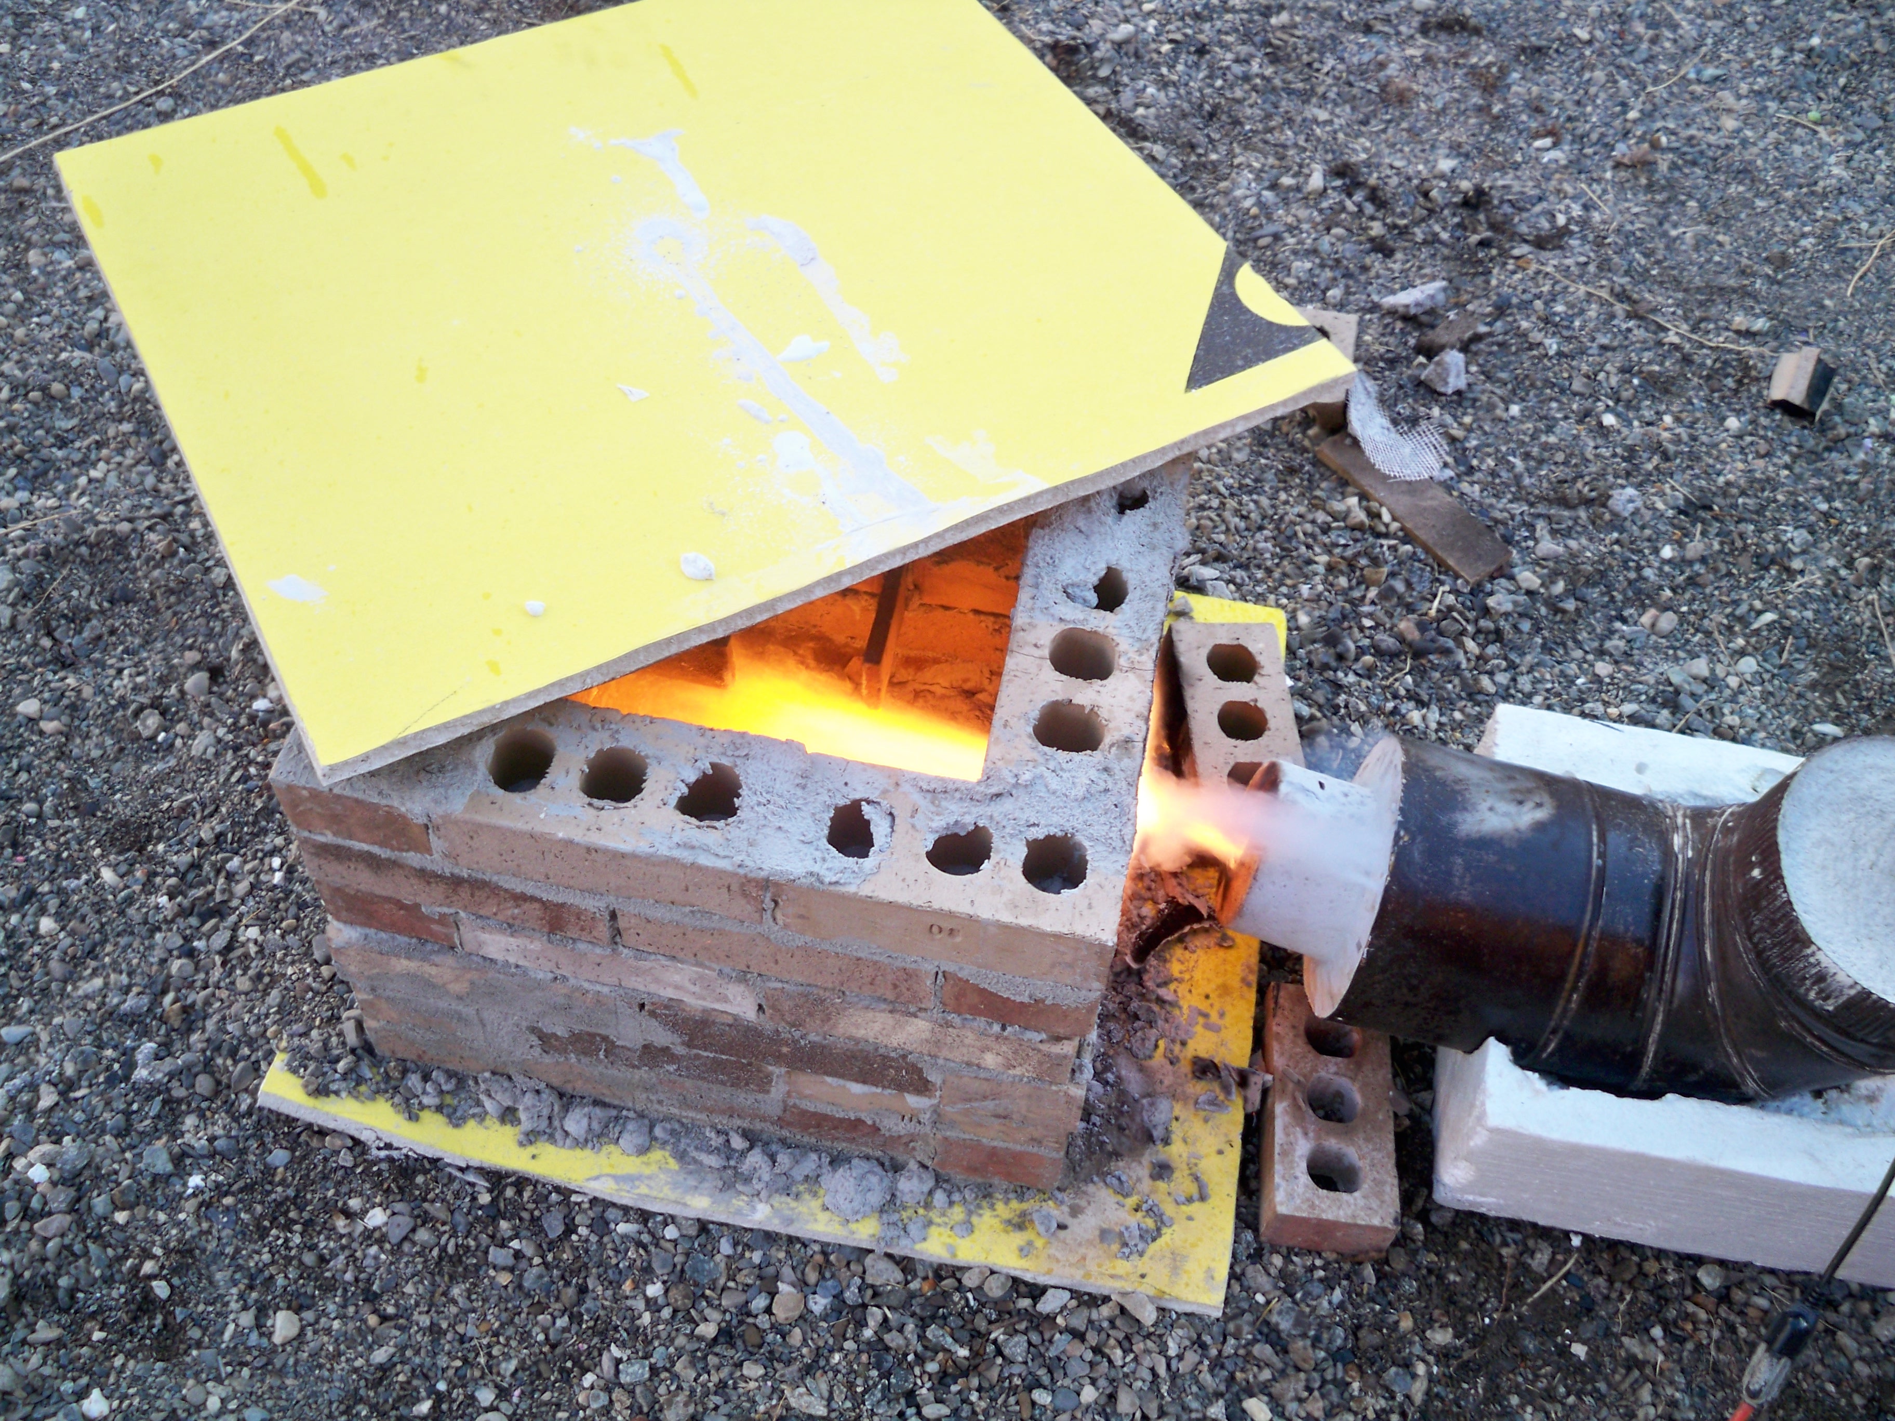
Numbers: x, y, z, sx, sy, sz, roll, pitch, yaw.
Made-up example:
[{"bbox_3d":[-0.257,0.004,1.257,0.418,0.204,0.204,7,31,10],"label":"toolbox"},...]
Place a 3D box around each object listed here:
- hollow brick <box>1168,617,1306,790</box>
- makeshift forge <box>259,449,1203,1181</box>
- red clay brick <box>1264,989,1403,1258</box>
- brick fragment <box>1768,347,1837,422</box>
[{"bbox_3d":[0.238,0.024,1.590,0.092,0.057,0.194,-1,53,-6],"label":"hollow brick"},{"bbox_3d":[-0.113,-0.002,1.401,0.505,0.332,0.505,10,51,4],"label":"makeshift forge"},{"bbox_3d":[0.286,0.307,1.448,0.089,0.055,0.191,7,51,1],"label":"red clay brick"},{"bbox_3d":[0.874,-0.331,1.967,0.050,0.032,0.078,21,53,13],"label":"brick fragment"}]

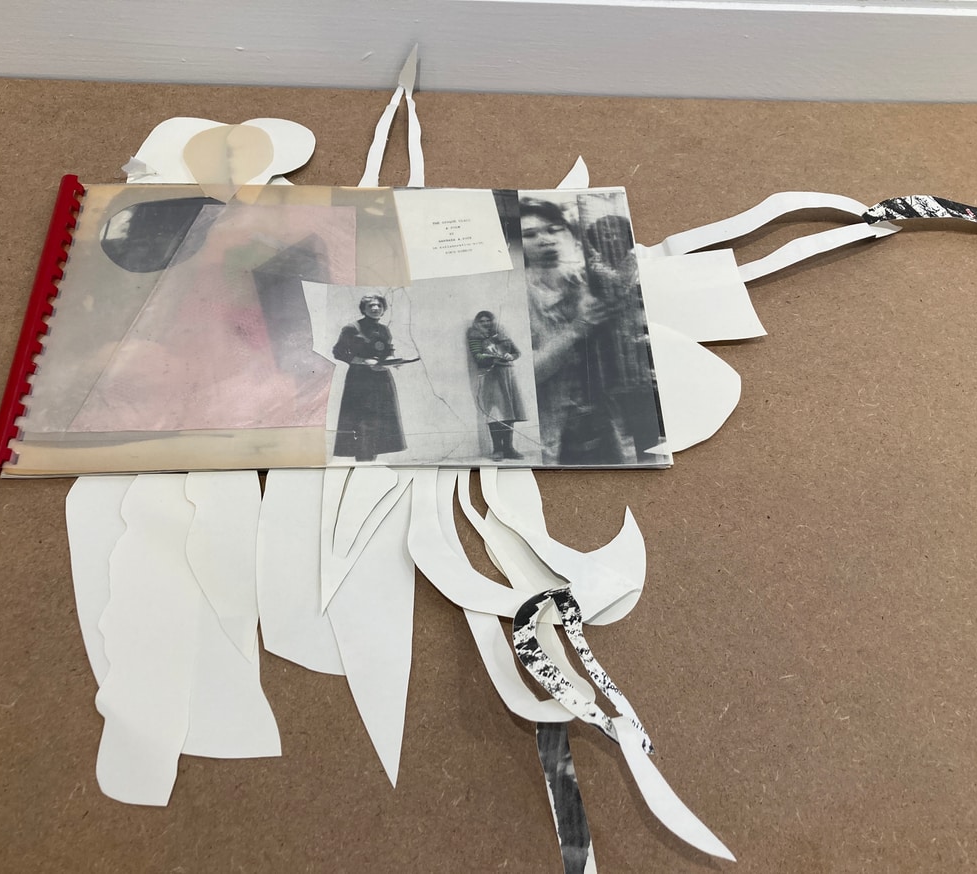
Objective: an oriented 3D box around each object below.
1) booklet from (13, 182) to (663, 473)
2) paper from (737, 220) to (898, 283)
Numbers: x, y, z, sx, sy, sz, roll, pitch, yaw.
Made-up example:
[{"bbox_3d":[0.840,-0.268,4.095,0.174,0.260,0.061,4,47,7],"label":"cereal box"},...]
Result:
[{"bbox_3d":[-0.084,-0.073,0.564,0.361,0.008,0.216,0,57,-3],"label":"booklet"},{"bbox_3d":[0.213,-0.123,0.608,0.120,0.010,0.017,-18,60,-14],"label":"paper"}]

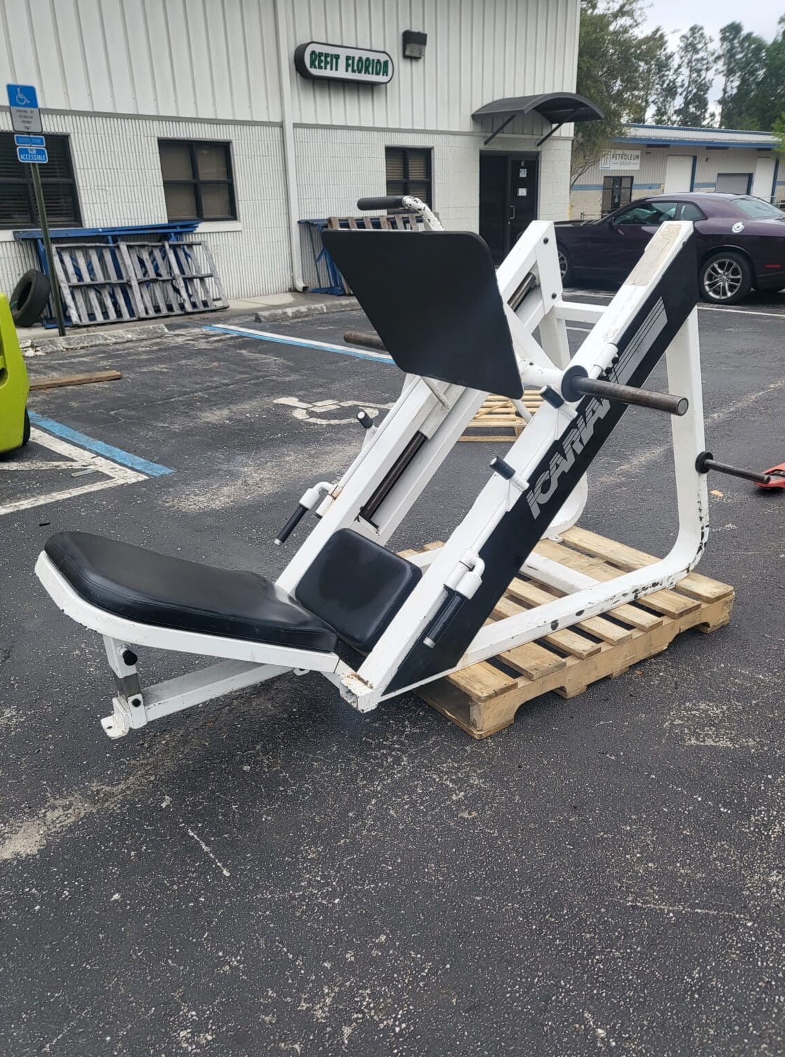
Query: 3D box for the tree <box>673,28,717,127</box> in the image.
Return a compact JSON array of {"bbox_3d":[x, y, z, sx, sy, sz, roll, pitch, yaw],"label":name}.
[{"bbox_3d":[20.638,-27.961,56.378,2.863,13.403,2.863,6,22,17],"label":"tree"}]

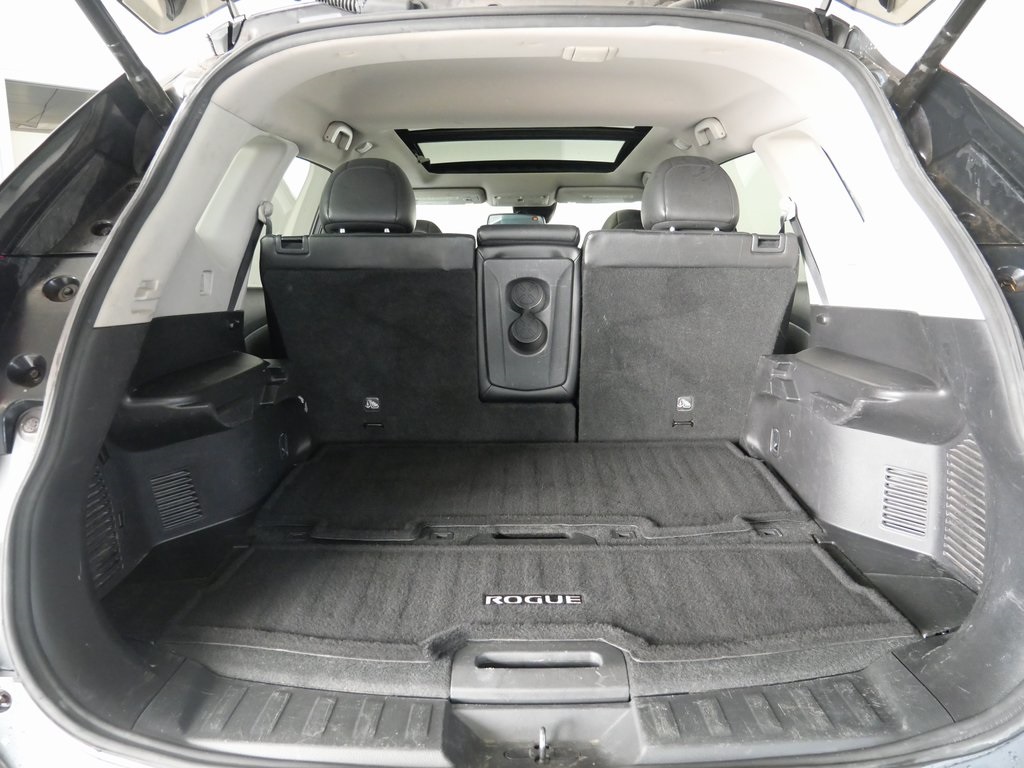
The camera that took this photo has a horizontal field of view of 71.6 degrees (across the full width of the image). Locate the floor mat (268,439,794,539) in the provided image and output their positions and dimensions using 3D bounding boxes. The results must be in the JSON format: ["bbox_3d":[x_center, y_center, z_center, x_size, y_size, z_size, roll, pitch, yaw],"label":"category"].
[{"bbox_3d":[0.036,0.215,1.495,1.000,0.035,0.520,0,13,0],"label":"floor mat"}]

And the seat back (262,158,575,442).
[{"bbox_3d":[-0.210,-0.178,1.730,0.710,0.690,0.190,0,18,0],"label":"seat back"}]

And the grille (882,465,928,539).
[{"bbox_3d":[0.659,0.199,1.186,0.015,0.110,0.073,-12,17,-43],"label":"grille"}]

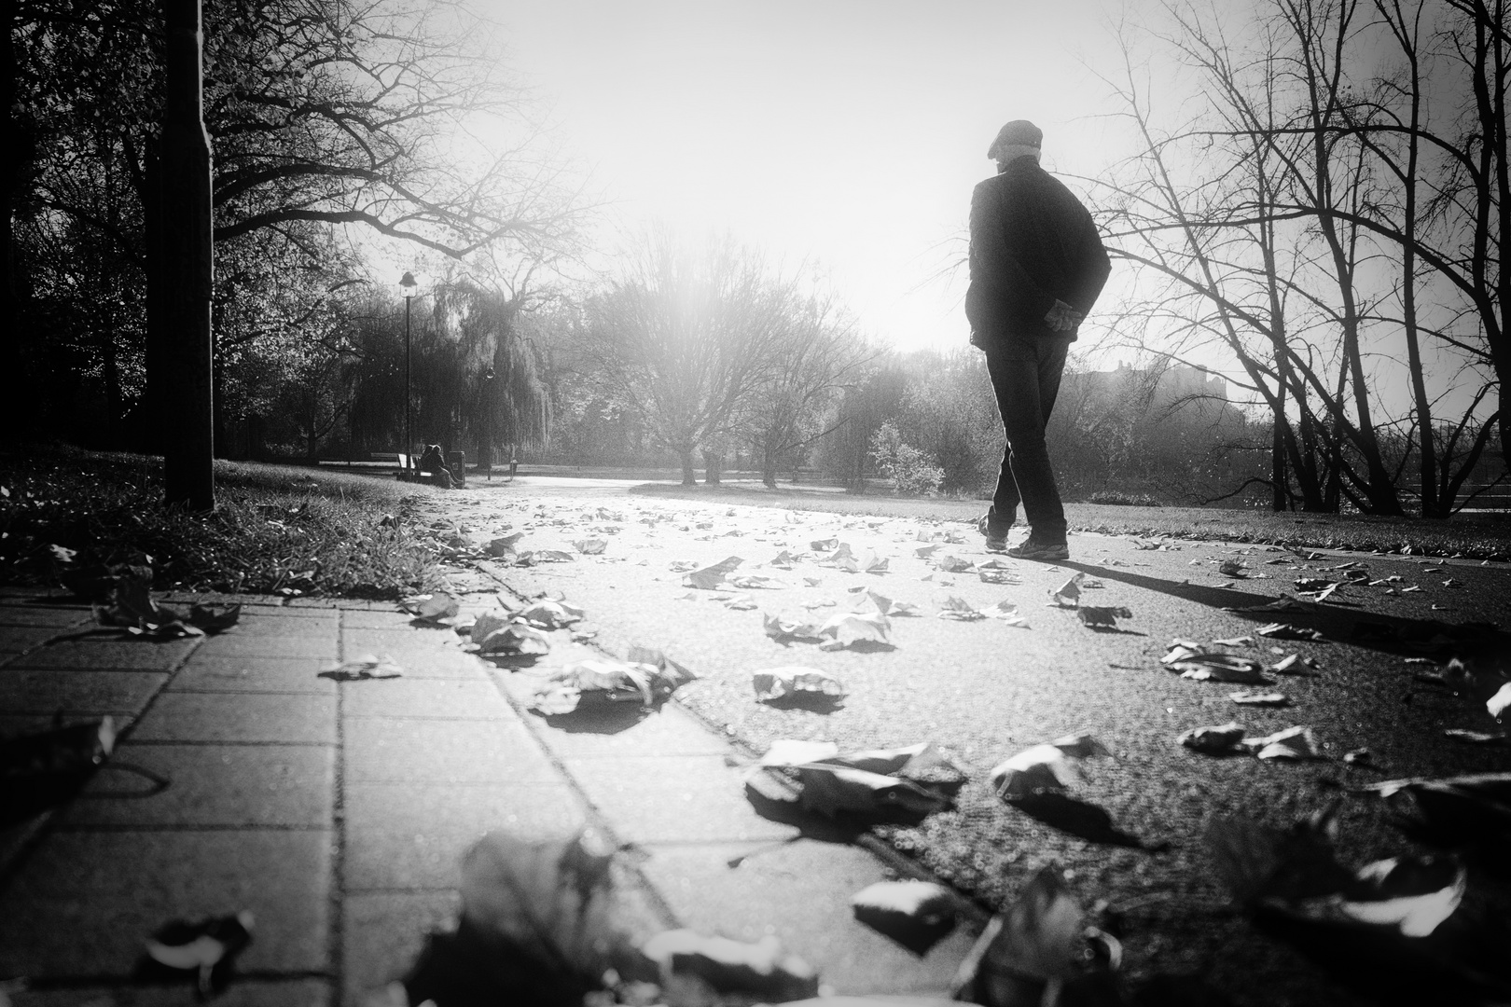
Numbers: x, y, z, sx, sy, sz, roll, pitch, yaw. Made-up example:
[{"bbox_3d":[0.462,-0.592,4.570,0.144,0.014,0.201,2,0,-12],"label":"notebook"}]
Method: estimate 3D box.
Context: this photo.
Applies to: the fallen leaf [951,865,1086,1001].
[{"bbox_3d":[0.116,0.190,0.500,0.054,0.046,0.045,2,1,13],"label":"fallen leaf"}]

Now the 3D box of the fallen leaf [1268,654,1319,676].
[{"bbox_3d":[0.834,0.248,1.754,0.079,0.024,0.065,1,1,25],"label":"fallen leaf"}]

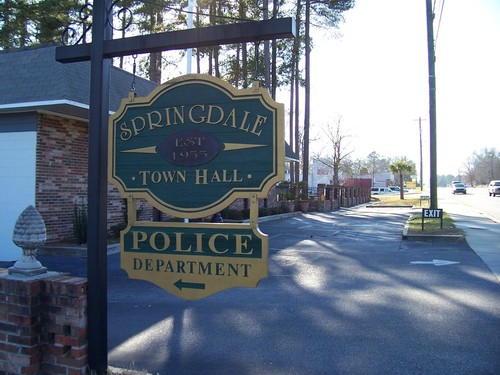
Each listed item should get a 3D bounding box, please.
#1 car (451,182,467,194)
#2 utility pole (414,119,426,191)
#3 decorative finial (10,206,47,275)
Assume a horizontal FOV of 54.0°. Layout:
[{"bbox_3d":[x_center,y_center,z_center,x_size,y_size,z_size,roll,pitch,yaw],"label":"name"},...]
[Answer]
[{"bbox_3d":[29.200,0.200,69.000,1.820,1.560,4.600,1,0,20],"label":"car"},{"bbox_3d":[33.200,-6.400,95.500,2.400,14.300,0.350,1,0,20],"label":"utility pole"},{"bbox_3d":[-1.580,0.372,3.520,0.245,0.487,0.245,1,0,27],"label":"decorative finial"}]

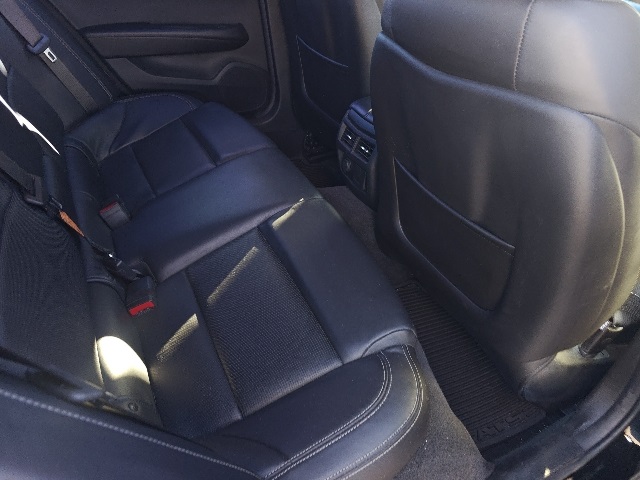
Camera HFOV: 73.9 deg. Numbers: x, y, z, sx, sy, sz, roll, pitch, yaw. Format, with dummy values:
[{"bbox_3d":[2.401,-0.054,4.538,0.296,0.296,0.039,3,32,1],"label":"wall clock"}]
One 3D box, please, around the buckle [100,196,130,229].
[{"bbox_3d":[-0.494,-0.063,1.027,0.046,0.060,0.026,-30,41,-8],"label":"buckle"}]

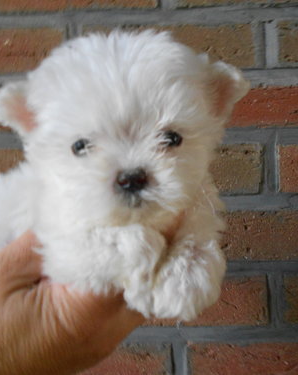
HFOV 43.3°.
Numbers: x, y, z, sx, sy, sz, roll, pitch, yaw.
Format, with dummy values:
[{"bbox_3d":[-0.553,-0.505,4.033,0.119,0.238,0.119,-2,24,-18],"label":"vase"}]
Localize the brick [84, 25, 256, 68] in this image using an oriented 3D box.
[{"bbox_3d":[0.022,-0.148,0.455,0.188,0.051,0.090,-1,-4,2],"label":"brick"}]

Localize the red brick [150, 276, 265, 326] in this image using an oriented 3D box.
[{"bbox_3d":[0.028,0.121,0.434,0.191,0.050,0.090,-1,-4,2],"label":"red brick"}]

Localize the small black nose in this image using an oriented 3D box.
[{"bbox_3d":[-0.009,-0.004,0.195,0.016,0.013,0.011,-6,2,-6],"label":"small black nose"}]

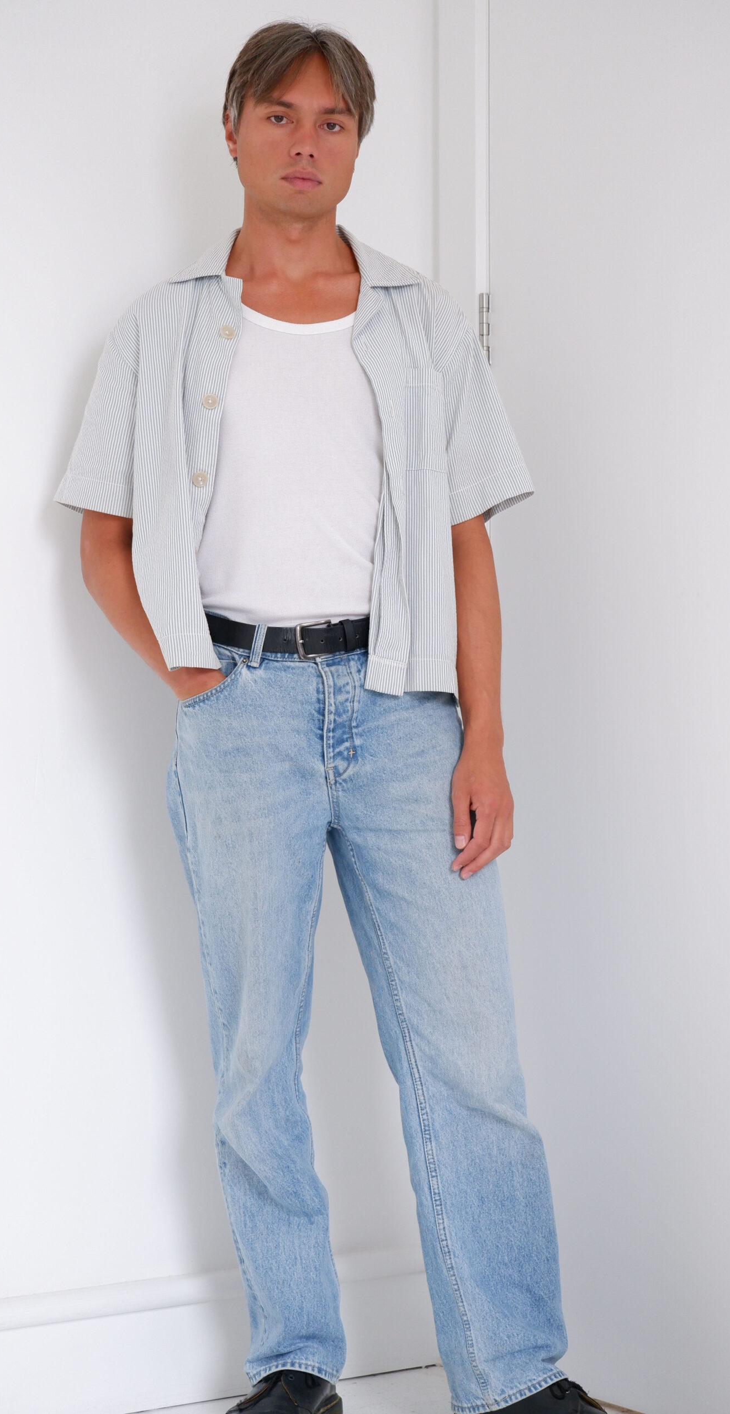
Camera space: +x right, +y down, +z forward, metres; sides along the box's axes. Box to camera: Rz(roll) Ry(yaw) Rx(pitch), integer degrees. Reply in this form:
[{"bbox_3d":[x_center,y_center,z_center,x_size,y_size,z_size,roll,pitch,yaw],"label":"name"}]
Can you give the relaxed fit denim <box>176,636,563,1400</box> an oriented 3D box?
[{"bbox_3d":[0.001,0.399,3.560,0.485,0.955,0.350,0,0,-6],"label":"relaxed fit denim"}]

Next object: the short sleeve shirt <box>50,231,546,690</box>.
[{"bbox_3d":[-0.089,-0.310,3.550,0.580,0.575,0.290,-1,0,-6],"label":"short sleeve shirt"}]

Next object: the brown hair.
[{"bbox_3d":[-0.083,-0.782,3.560,0.188,0.175,0.225,5,0,-8],"label":"brown hair"}]

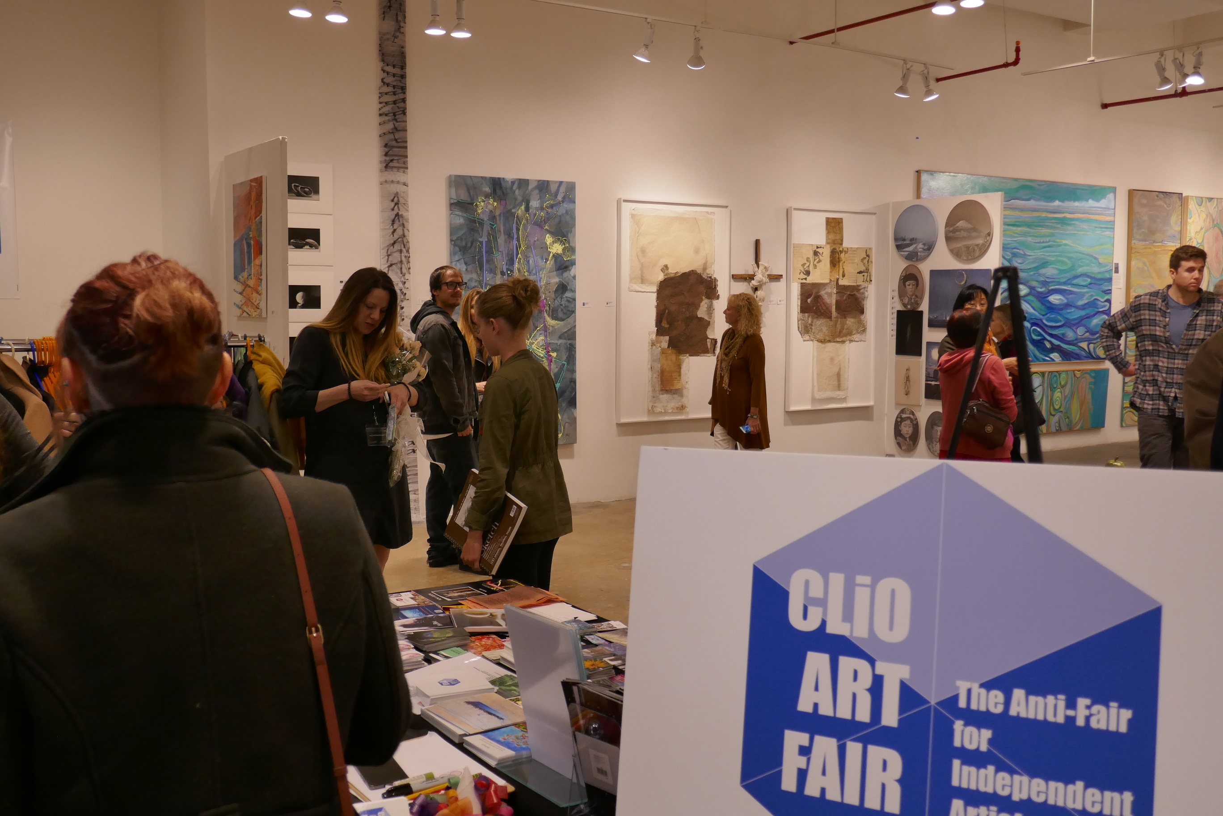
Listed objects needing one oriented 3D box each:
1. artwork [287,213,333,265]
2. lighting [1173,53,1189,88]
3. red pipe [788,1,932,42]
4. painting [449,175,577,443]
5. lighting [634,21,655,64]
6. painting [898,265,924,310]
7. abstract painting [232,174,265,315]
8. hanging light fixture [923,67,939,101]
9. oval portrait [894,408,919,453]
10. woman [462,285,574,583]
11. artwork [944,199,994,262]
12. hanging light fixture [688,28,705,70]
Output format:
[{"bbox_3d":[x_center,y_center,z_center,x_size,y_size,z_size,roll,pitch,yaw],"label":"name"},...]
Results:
[{"bbox_3d":[-2.034,-1.099,7.791,0.420,0.327,0.020,-3,6,-33],"label":"artwork"},{"bbox_3d":[4.018,-2.377,8.360,0.150,0.265,0.125,2,5,21],"label":"lighting"},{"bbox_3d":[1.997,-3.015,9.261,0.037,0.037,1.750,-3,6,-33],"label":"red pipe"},{"bbox_3d":[-0.702,-0.679,8.705,1.029,1.950,0.040,-3,6,-33],"label":"painting"},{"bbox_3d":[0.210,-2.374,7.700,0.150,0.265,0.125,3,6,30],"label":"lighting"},{"bbox_3d":[2.670,-1.075,10.611,0.025,0.405,0.295,-3,6,-34],"label":"painting"},{"bbox_3d":[-2.161,-0.950,7.107,0.025,0.811,0.581,-3,6,-33],"label":"abstract painting"},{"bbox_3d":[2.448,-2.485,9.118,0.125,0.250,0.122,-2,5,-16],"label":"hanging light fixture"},{"bbox_3d":[2.666,0.201,10.696,0.030,0.405,0.297,-3,6,-34],"label":"oval portrait"},{"bbox_3d":[-0.324,0.358,4.130,0.360,1.609,0.450,3,6,32],"label":"woman"},{"bbox_3d":[3.015,-1.495,10.024,0.040,0.510,0.488,-3,6,-33],"label":"artwork"},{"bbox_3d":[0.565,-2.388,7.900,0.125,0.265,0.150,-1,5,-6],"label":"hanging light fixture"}]

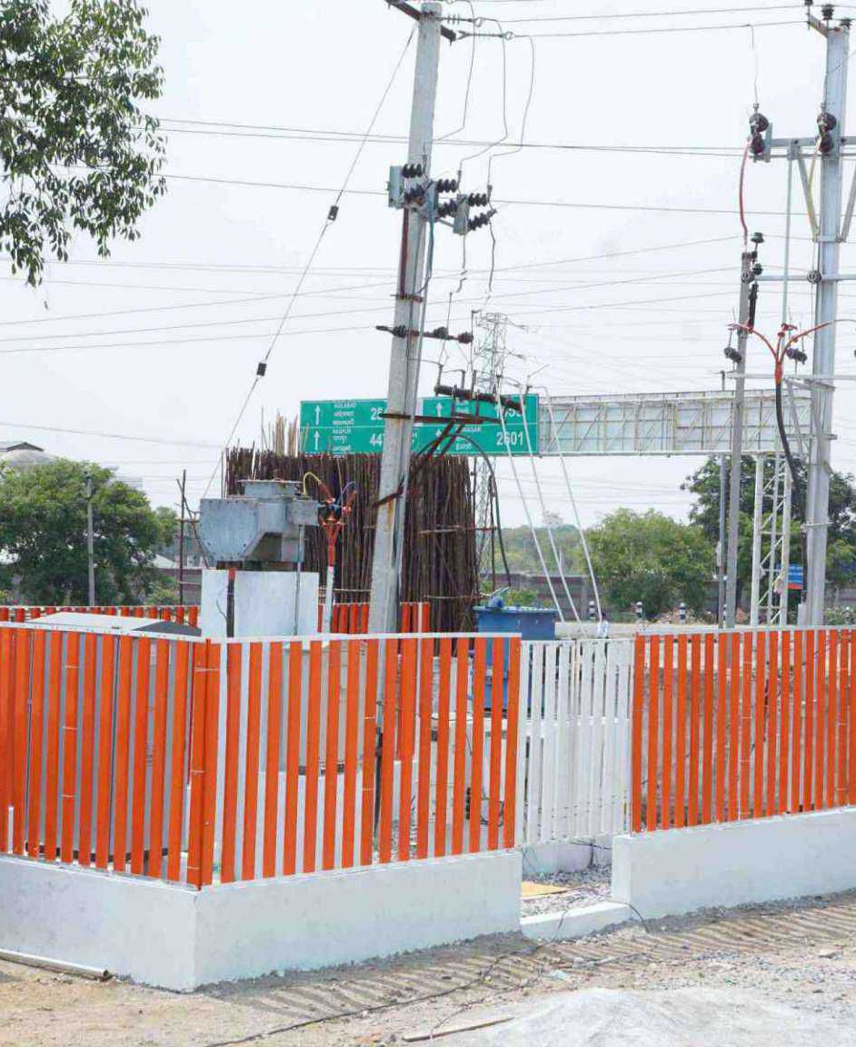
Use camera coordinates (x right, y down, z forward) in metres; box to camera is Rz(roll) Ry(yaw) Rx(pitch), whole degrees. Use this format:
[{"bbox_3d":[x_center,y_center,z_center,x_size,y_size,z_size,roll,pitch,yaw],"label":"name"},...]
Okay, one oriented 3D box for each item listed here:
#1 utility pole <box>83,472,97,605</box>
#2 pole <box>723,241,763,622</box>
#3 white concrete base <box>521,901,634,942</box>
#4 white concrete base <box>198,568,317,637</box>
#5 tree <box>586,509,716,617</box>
[{"bbox_3d":[-9.371,0.580,63.000,0.200,4.050,0.200,-3,-1,0],"label":"utility pole"},{"bbox_3d":[3.664,-0.065,26.969,0.250,6.620,0.250,2,-1,0],"label":"pole"},{"bbox_3d":[0.809,2.335,13.207,0.150,0.125,1.020,1,-1,42],"label":"white concrete base"},{"bbox_3d":[-1.029,1.199,13.457,0.330,1.840,0.700,1,-1,42],"label":"white concrete base"},{"bbox_3d":[7.854,1.364,80.000,4.600,3.850,4.400,1,-1,0],"label":"tree"}]

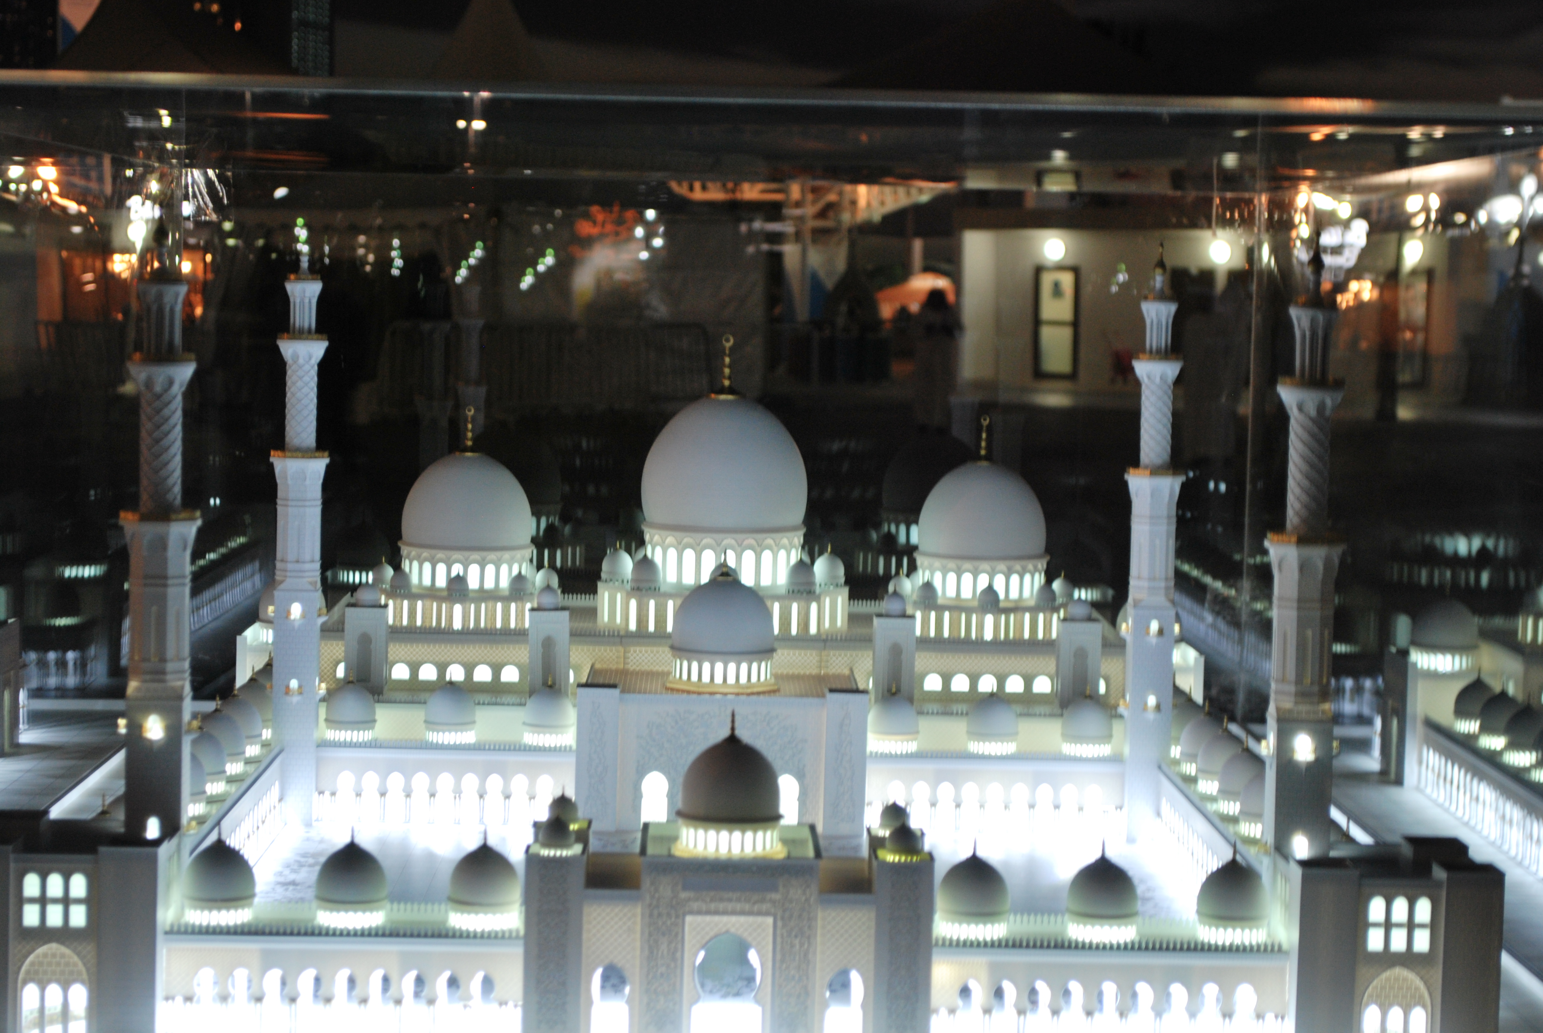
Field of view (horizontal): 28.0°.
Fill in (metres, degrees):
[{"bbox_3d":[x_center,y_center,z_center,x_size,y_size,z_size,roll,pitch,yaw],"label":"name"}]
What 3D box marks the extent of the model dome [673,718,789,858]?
[{"bbox_3d":[-0.037,0.238,2.784,0.100,0.123,0.100,1,4,-1],"label":"model dome"}]

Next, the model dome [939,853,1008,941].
[{"bbox_3d":[0.194,0.360,2.948,0.069,0.077,0.069,1,4,-1],"label":"model dome"}]

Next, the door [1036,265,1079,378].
[{"bbox_3d":[5.251,-3.566,56.783,0.820,2.060,0.070,3,5,23],"label":"door"}]

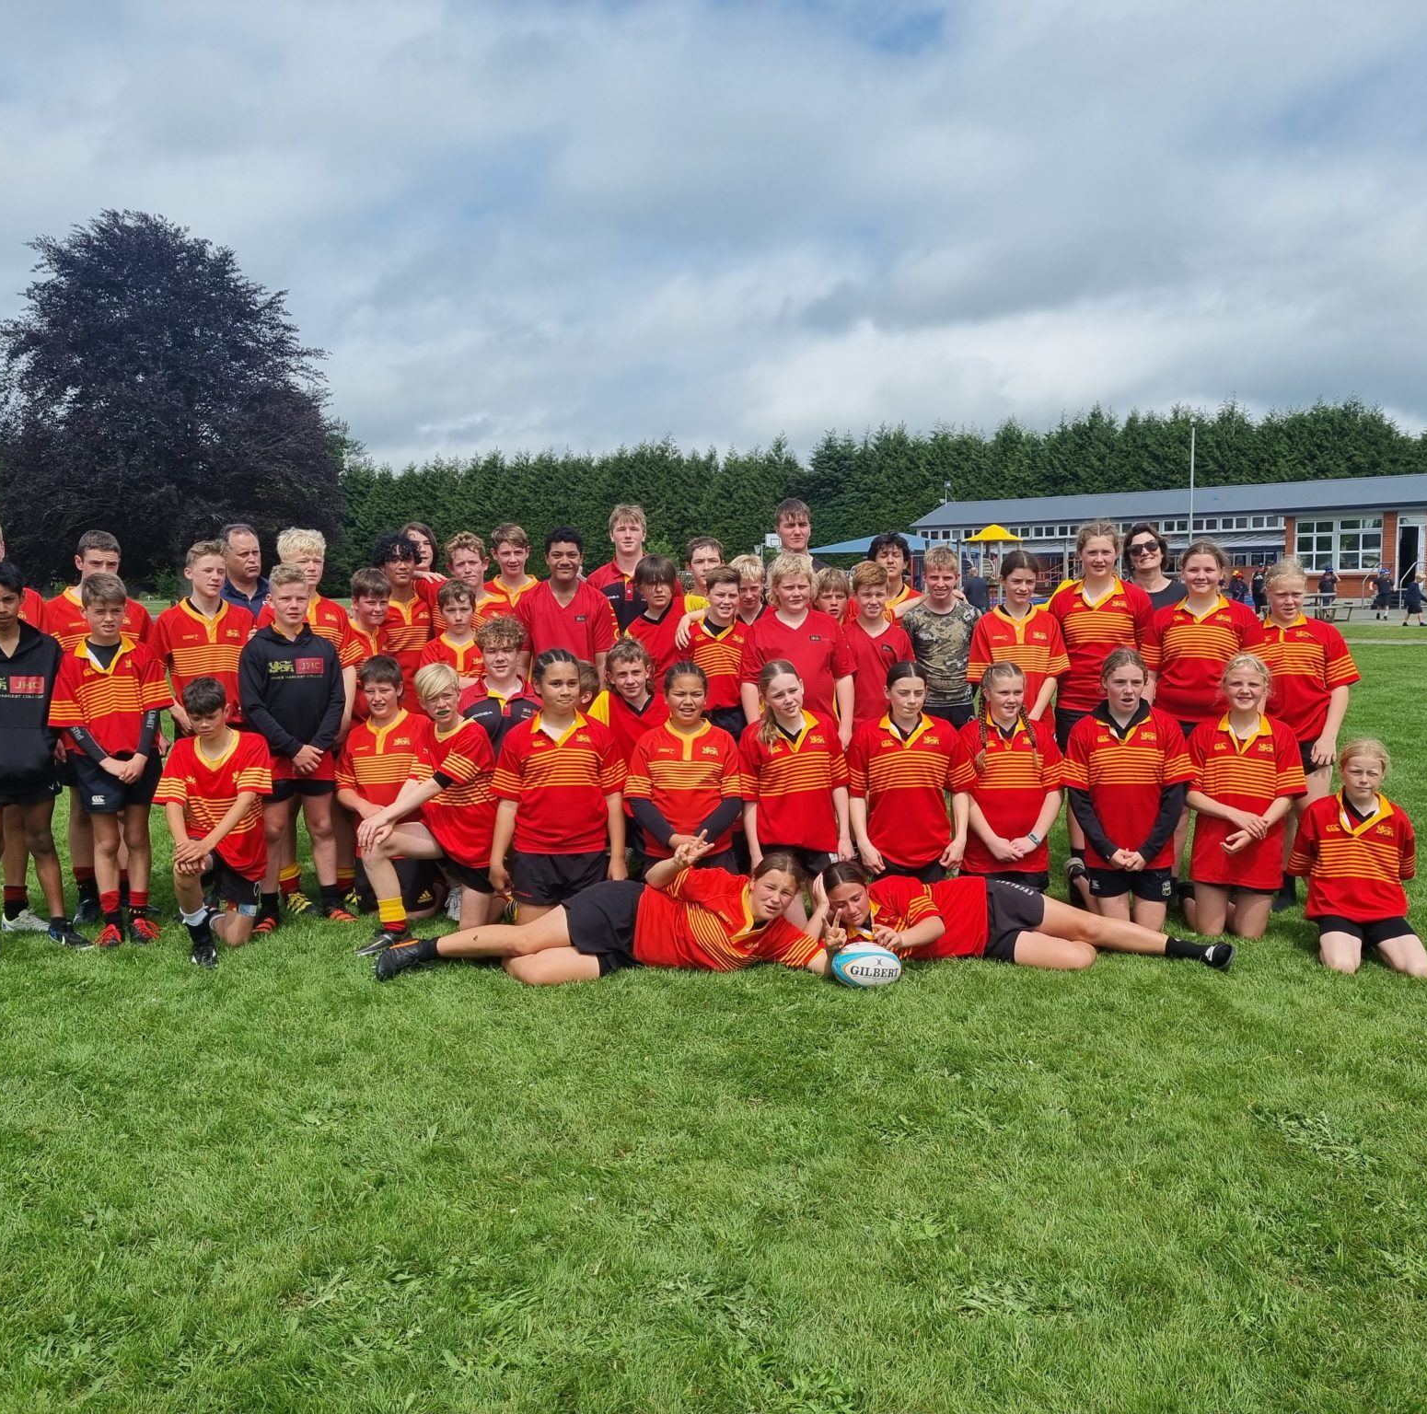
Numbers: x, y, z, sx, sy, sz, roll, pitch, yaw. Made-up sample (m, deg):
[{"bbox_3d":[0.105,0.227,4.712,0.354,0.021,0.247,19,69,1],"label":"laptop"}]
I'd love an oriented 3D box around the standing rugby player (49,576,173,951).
[{"bbox_3d":[-2.460,0.199,5.774,0.500,1.490,0.320,-3,6,-21],"label":"standing rugby player"}]

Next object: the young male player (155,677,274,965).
[{"bbox_3d":[-2.022,0.411,5.721,0.470,1.073,0.720,-2,6,-18],"label":"young male player"}]

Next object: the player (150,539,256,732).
[{"bbox_3d":[-2.274,0.091,6.159,0.470,1.625,0.290,-3,6,-25],"label":"player"}]

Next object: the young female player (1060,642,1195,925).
[{"bbox_3d":[1.773,0.321,6.122,0.540,1.180,0.620,0,6,6],"label":"young female player"}]

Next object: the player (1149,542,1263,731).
[{"bbox_3d":[2.184,0.069,6.229,0.500,1.597,0.290,2,6,19],"label":"player"}]

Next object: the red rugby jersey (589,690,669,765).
[{"bbox_3d":[-0.323,0.227,6.400,0.480,0.620,0.270,-1,6,-3],"label":"red rugby jersey"}]

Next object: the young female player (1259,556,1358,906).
[{"bbox_3d":[2.547,0.115,6.142,0.500,1.518,0.290,2,6,23],"label":"young female player"}]

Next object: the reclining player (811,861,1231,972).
[{"bbox_3d":[1.178,0.791,5.534,1.570,0.370,0.500,0,6,5],"label":"reclining player"}]

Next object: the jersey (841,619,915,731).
[{"bbox_3d":[0.752,-0.110,6.600,0.460,0.620,0.260,0,6,6],"label":"jersey"}]

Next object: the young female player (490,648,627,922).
[{"bbox_3d":[-0.659,0.331,5.934,0.540,1.172,0.600,-1,6,-6],"label":"young female player"}]

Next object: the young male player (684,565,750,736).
[{"bbox_3d":[0.036,0.076,6.960,0.440,1.540,0.330,-1,6,-4],"label":"young male player"}]

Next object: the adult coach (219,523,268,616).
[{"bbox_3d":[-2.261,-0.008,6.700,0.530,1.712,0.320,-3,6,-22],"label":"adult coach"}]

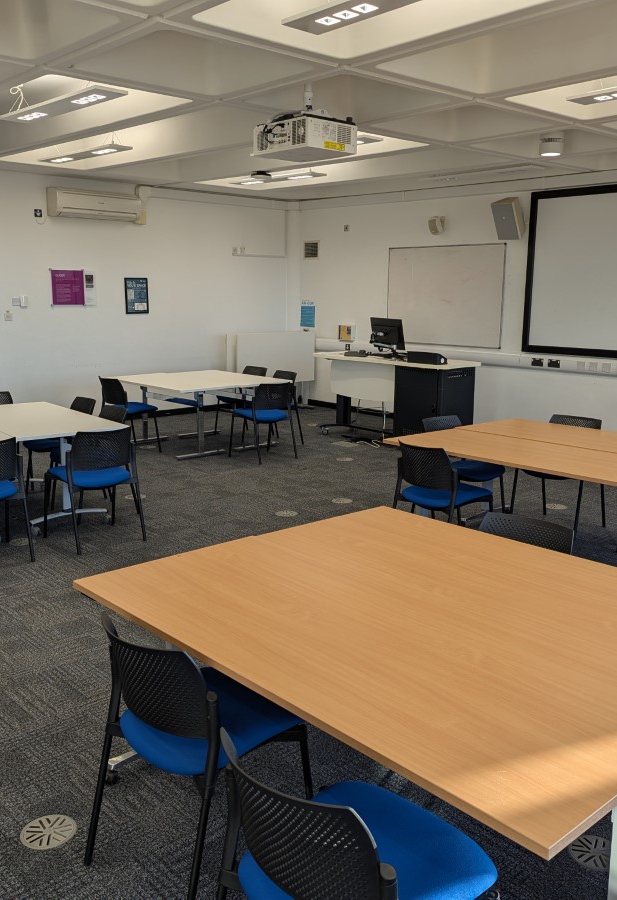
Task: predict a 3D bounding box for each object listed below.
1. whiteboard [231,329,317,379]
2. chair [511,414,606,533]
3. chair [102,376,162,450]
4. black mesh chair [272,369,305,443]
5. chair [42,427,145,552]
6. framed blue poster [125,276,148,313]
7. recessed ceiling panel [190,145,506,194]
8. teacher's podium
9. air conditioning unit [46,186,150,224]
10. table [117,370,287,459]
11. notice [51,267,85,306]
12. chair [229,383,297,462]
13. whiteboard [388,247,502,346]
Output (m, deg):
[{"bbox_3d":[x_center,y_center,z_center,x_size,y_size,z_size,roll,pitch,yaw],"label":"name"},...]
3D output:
[{"bbox_3d":[-0.443,-1.272,11.531,1.428,0.714,0.060,-9,14,-41],"label":"whiteboard"},{"bbox_3d":[1.814,0.174,6.000,0.530,0.790,0.530,-10,15,-44],"label":"chair"},{"bbox_3d":[-1.891,-0.377,8.716,0.530,0.790,0.530,-9,14,-41],"label":"chair"},{"bbox_3d":[-0.392,-0.461,9.229,0.530,0.790,0.530,-7,13,-35],"label":"black mesh chair"},{"bbox_3d":[-1.435,0.215,5.556,0.530,0.790,0.560,-9,14,-41],"label":"chair"},{"bbox_3d":[-2.182,-1.952,10.559,0.332,0.442,0.025,-9,14,-41],"label":"framed blue poster"},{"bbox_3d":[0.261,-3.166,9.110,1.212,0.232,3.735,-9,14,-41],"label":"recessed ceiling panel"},{"bbox_3d":[0.965,-0.591,9.606,0.800,0.930,1.950,-9,15,-42],"label":"teacher's podium"},{"bbox_3d":[-2.549,-2.938,10.030,1.150,0.330,0.240,-9,15,-42],"label":"air conditioning unit"},{"bbox_3d":[-1.176,-0.409,9.078,1.500,0.730,1.500,-9,14,-41],"label":"table"},{"bbox_3d":[-2.873,-1.941,9.947,0.423,0.435,0.015,-9,14,-41],"label":"notice"},{"bbox_3d":[-0.445,-0.314,8.393,0.530,0.790,0.560,-9,14,-41],"label":"chair"},{"bbox_3d":[1.654,-1.912,10.323,0.030,1.200,1.800,-9,15,-42],"label":"whiteboard"}]

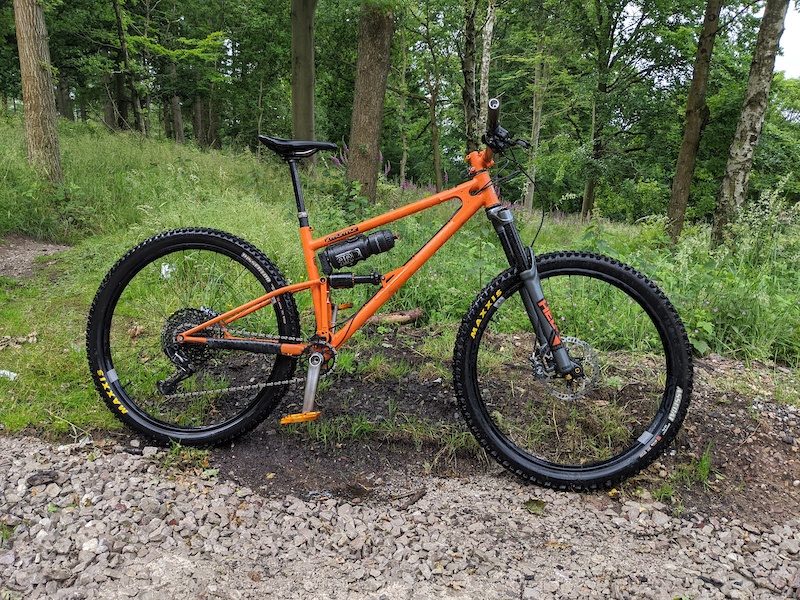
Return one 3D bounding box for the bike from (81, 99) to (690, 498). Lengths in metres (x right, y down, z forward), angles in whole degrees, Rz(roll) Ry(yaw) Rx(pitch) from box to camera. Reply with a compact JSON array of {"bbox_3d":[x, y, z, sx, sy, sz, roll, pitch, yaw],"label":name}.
[{"bbox_3d":[-0.064,0.003,2.046,1.997,1.080,0.780,4,-5,6],"label":"bike"}]

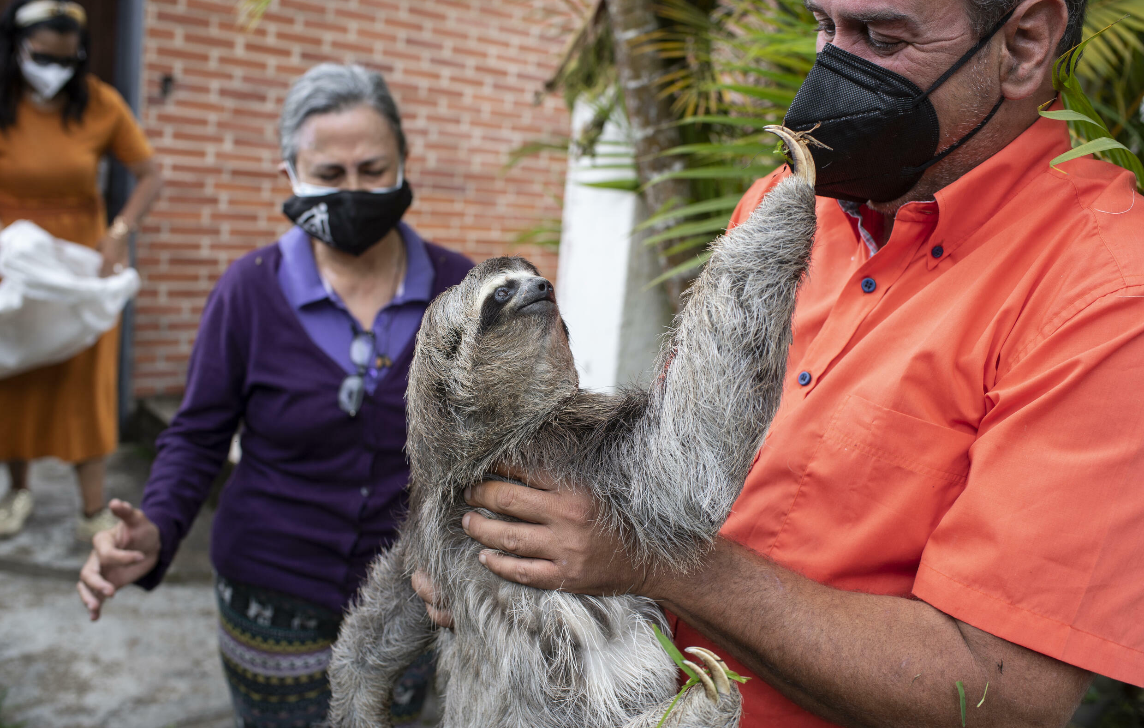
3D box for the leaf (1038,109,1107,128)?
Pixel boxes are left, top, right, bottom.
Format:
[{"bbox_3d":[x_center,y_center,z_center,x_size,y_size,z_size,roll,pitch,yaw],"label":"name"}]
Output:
[{"bbox_3d":[0.363,-0.177,0.801,0.067,0.012,0.012,8,-18,-21],"label":"leaf"}]

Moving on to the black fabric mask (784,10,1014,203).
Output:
[{"bbox_3d":[0.220,-0.198,0.824,0.148,0.137,0.146,-21,34,-19],"label":"black fabric mask"}]

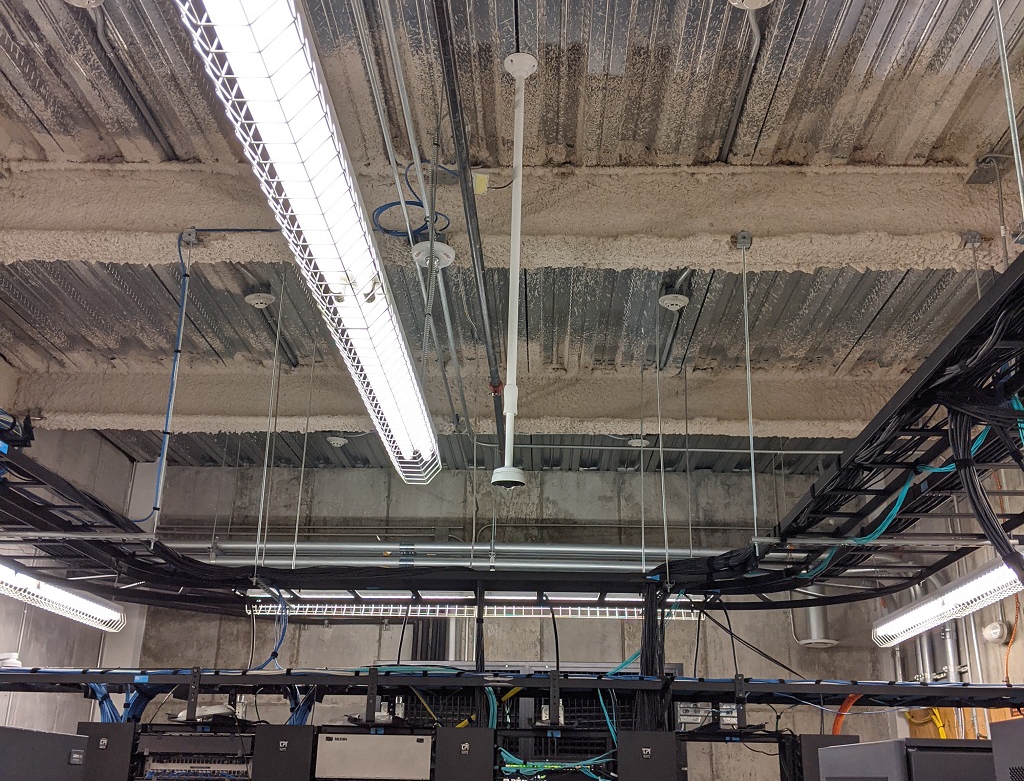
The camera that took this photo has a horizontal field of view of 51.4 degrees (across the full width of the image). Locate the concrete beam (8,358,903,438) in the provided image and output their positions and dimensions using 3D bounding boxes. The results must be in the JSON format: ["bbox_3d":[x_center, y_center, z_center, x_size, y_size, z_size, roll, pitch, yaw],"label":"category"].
[{"bbox_3d":[-0.217,0.054,6.465,5.550,0.320,0.340,1,-20,2],"label":"concrete beam"}]

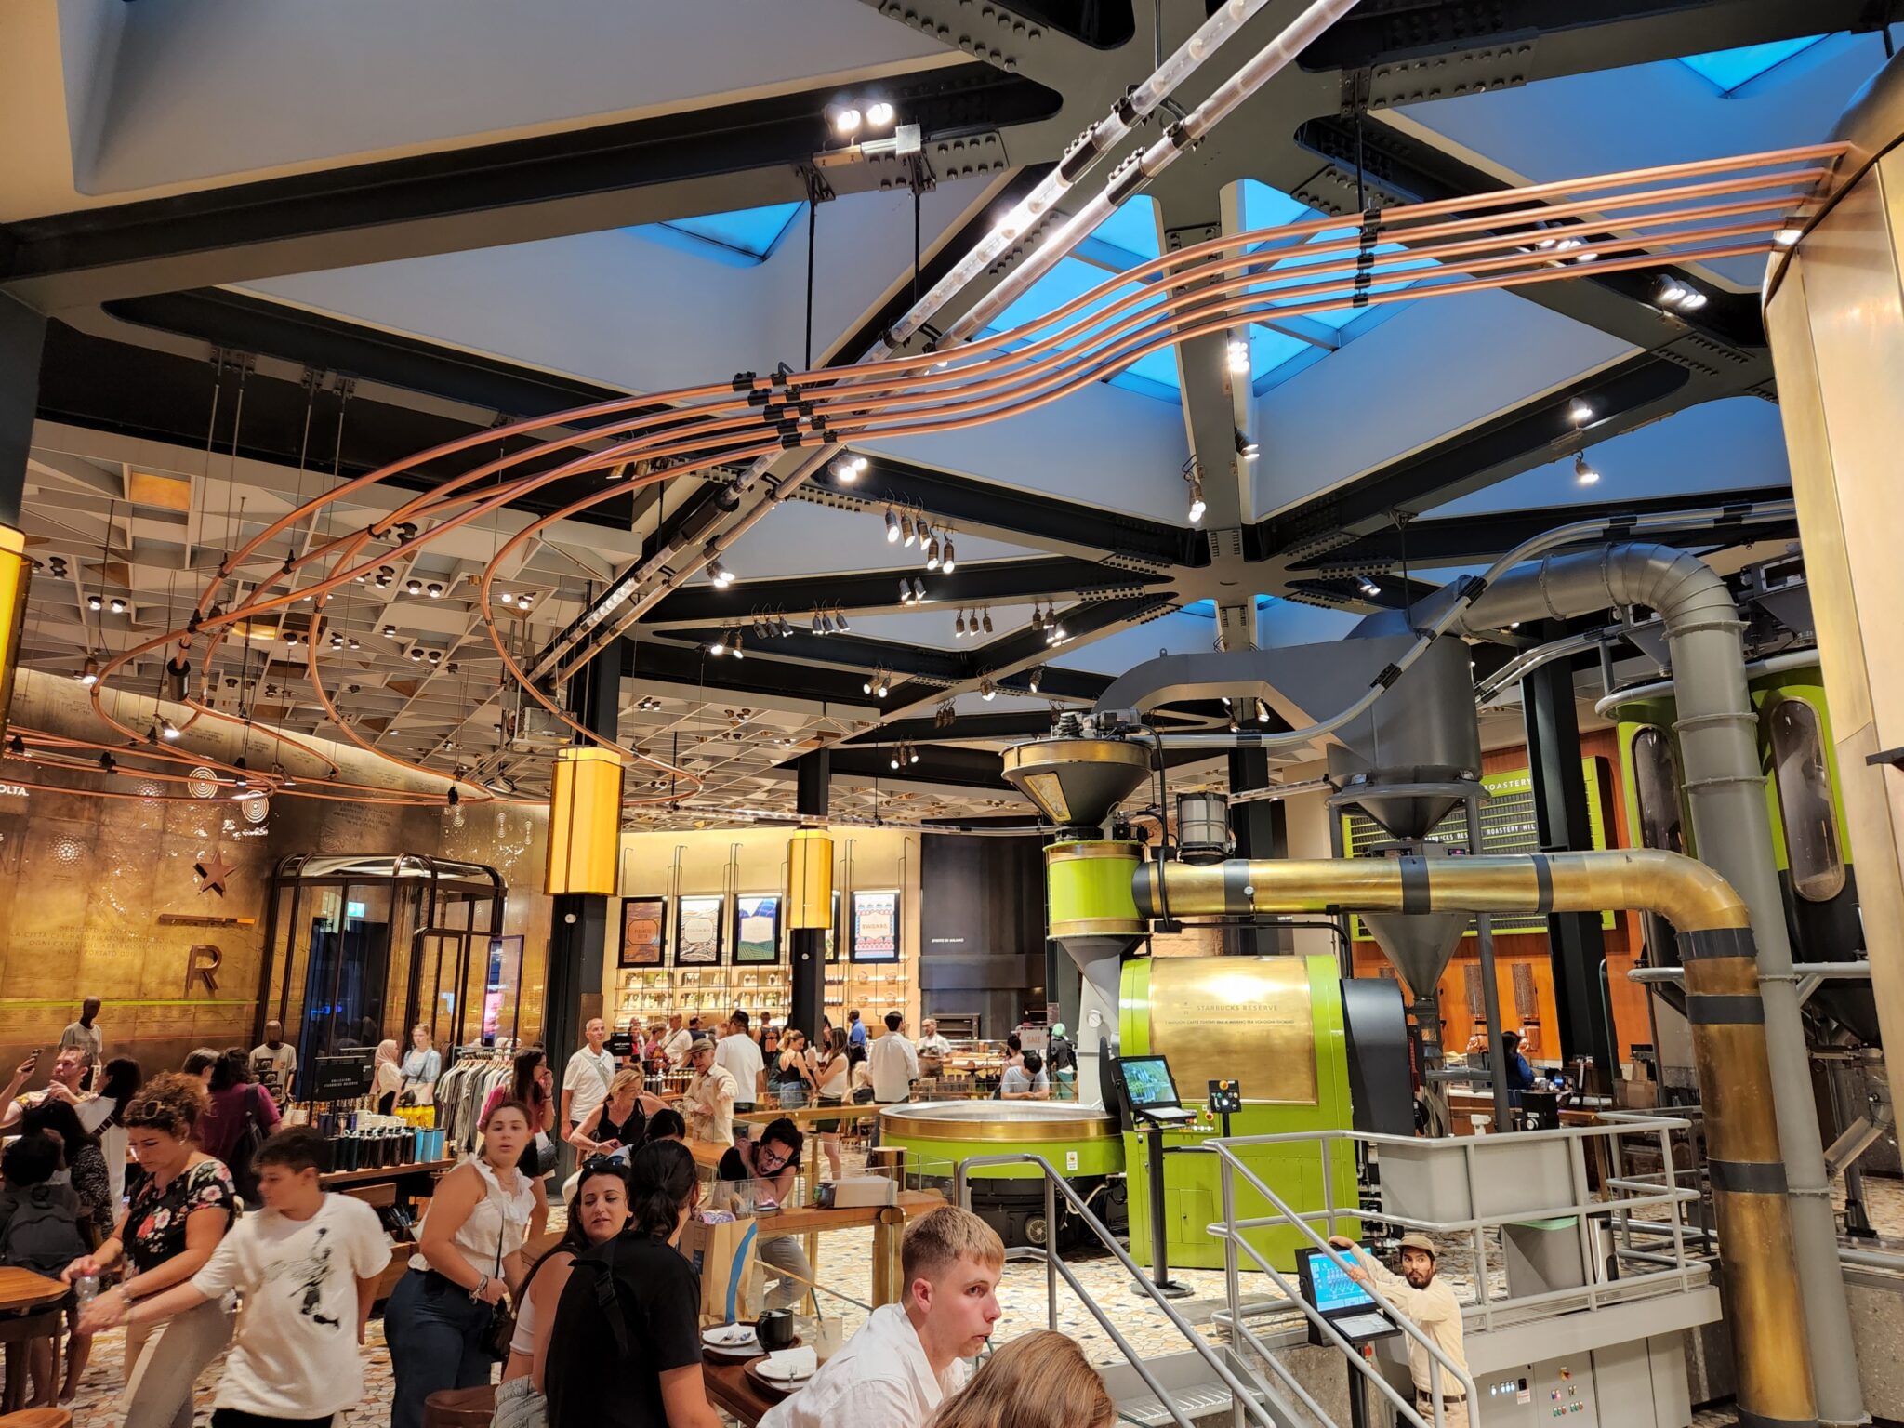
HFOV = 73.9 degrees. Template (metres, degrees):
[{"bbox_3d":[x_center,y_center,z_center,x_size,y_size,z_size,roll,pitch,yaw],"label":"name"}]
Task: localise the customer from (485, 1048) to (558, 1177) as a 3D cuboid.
[{"bbox_3d":[-2.964,3.093,8.626,0.420,1.578,0.460,3,-13,-11],"label":"customer"}]

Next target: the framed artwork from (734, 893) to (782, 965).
[{"bbox_3d":[-3.561,3.951,23.205,0.930,1.280,0.080,-3,-13,14],"label":"framed artwork"}]

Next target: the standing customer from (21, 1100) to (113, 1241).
[{"bbox_3d":[-4.414,2.653,6.323,0.600,1.380,0.500,0,-13,0],"label":"standing customer"}]

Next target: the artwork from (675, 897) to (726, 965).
[{"bbox_3d":[-4.444,3.839,22.381,0.876,1.213,0.080,-3,-13,14],"label":"artwork"}]

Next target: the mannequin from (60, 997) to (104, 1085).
[{"bbox_3d":[-9.707,4.080,14.049,0.300,1.860,0.480,-3,-13,14],"label":"mannequin"}]

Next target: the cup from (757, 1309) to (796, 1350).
[{"bbox_3d":[-0.459,1.591,3.264,0.086,0.083,0.116,-8,-15,30],"label":"cup"}]

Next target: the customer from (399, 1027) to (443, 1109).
[{"bbox_3d":[-5.594,4.100,13.217,0.430,1.671,0.300,3,-13,-11],"label":"customer"}]

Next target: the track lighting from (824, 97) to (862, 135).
[{"bbox_3d":[-0.542,-2.959,6.269,0.120,0.180,0.125,12,-55,-41],"label":"track lighting"}]

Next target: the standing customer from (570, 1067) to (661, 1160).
[{"bbox_3d":[-2.300,3.113,8.508,0.620,1.460,0.550,3,-13,-14],"label":"standing customer"}]

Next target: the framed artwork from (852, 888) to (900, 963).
[{"bbox_3d":[-1.362,3.796,22.500,0.920,1.280,0.080,-5,-14,20],"label":"framed artwork"}]

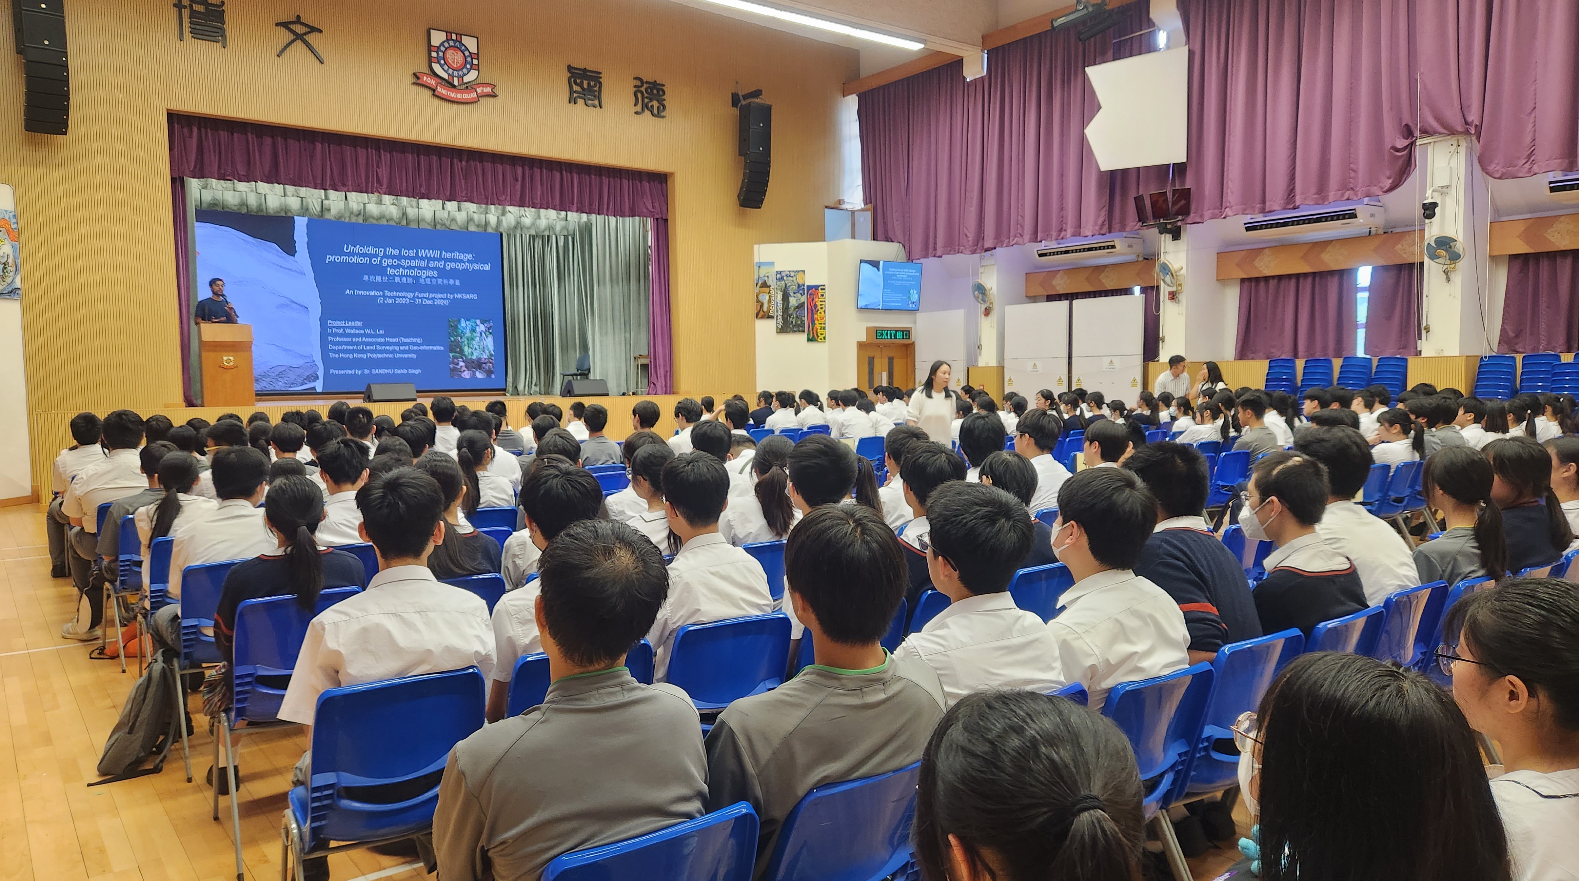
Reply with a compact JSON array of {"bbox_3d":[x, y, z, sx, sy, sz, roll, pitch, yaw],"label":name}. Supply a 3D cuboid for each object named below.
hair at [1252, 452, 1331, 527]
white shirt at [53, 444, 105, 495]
[{"bbox_3d":[1.439,0.136,3.008,0.185,0.220,0.215,-3,4,-37],"label":"hair"},{"bbox_3d":[-5.174,0.240,7.700,0.460,0.460,0.300,-3,4,-38],"label":"white shirt"}]

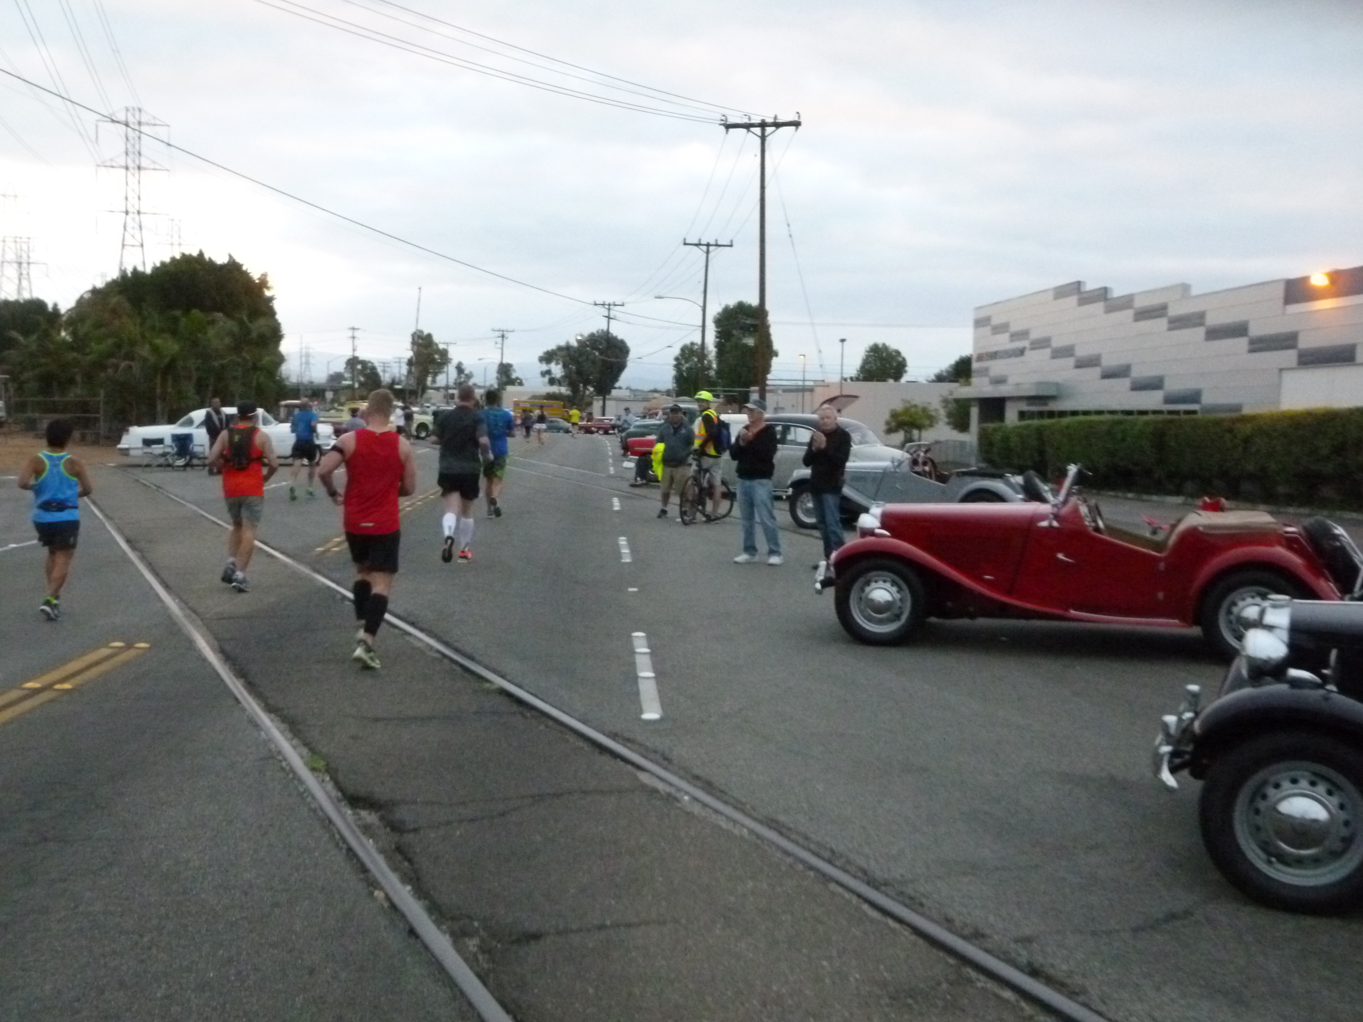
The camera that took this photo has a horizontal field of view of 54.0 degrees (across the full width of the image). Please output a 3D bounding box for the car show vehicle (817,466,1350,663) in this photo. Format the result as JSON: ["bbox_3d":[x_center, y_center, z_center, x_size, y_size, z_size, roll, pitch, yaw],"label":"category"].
[{"bbox_3d":[2.872,0.300,9.505,3.680,1.270,1.490,2,4,16],"label":"car show vehicle"}]

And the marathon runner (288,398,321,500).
[{"bbox_3d":[-6.570,-1.075,23.300,0.560,1.750,0.520,1,4,-3],"label":"marathon runner"}]

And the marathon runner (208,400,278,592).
[{"bbox_3d":[-3.928,-0.134,12.000,0.620,1.710,0.550,1,4,0],"label":"marathon runner"}]

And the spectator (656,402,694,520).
[{"bbox_3d":[-0.122,-0.750,20.500,0.560,1.750,0.380,2,4,12],"label":"spectator"}]

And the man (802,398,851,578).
[{"bbox_3d":[1.520,-0.235,13.900,0.500,1.750,0.420,4,6,38],"label":"man"}]

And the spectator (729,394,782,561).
[{"bbox_3d":[0.780,-0.308,14.100,0.420,1.740,0.520,-3,5,-40],"label":"spectator"}]

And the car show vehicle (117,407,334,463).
[{"bbox_3d":[-12.200,-2.060,36.200,5.500,1.560,2.000,0,4,-13],"label":"car show vehicle"}]

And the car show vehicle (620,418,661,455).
[{"bbox_3d":[0.376,-2.702,45.000,4.800,1.650,1.800,0,4,-8],"label":"car show vehicle"}]

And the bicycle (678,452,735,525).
[{"bbox_3d":[0.360,-0.320,19.200,0.600,1.040,1.720,3,5,28],"label":"bicycle"}]

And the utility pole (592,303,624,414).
[{"bbox_3d":[-6.912,-13.621,125.448,2.900,11.670,0.350,0,5,-14],"label":"utility pole"}]

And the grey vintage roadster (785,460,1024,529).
[{"bbox_3d":[3.283,-0.290,17.925,3.680,1.150,1.490,3,5,30],"label":"grey vintage roadster"}]

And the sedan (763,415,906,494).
[{"bbox_3d":[1.950,-0.920,23.500,4.600,1.580,1.800,4,5,34],"label":"sedan"}]

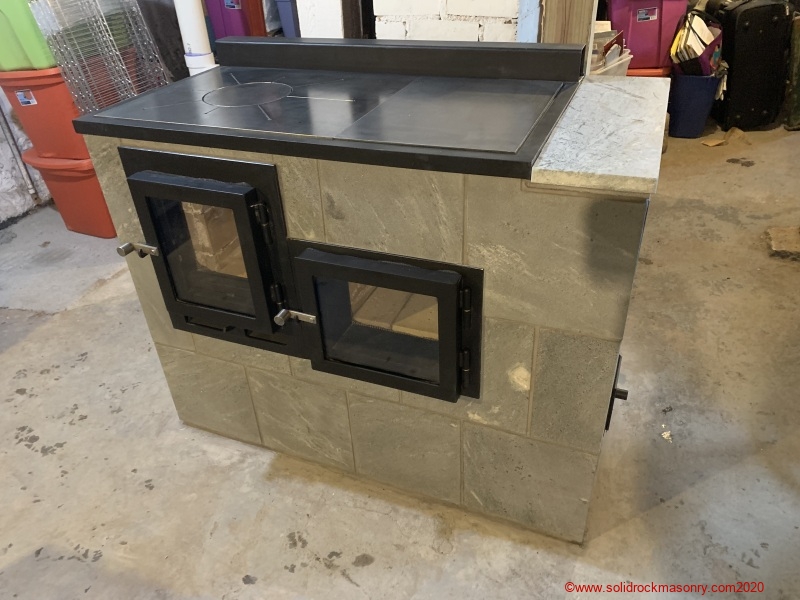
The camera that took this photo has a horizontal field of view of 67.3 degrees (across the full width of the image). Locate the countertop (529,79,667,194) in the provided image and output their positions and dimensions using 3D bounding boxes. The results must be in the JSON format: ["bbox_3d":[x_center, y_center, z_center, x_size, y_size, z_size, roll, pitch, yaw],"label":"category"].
[{"bbox_3d":[0.446,-0.373,1.256,0.200,0.030,0.675,10,35,20],"label":"countertop"}]

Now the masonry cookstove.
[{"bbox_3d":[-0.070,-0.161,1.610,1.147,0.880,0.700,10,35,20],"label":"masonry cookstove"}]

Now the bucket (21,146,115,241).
[{"bbox_3d":[-1.529,-0.616,3.134,0.470,0.400,0.585,10,35,20],"label":"bucket"}]

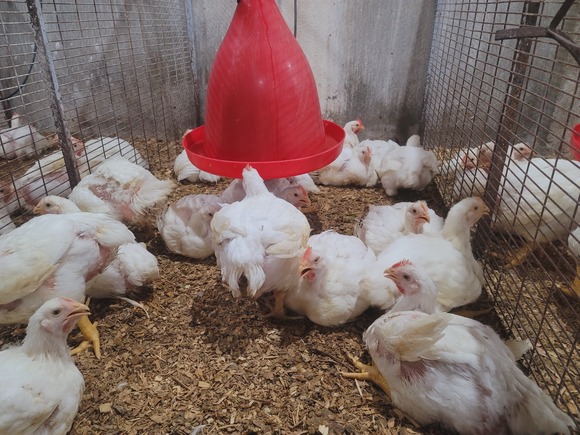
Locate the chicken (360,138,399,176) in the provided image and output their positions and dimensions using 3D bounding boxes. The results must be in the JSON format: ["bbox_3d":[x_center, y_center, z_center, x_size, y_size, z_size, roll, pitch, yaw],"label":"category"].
[{"bbox_3d":[0.351,-0.270,1.683,0.280,0.190,0.180,14,28,27],"label":"chicken"}]

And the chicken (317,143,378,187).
[{"bbox_3d":[0.204,-0.204,1.551,0.280,0.180,0.180,14,28,27],"label":"chicken"}]

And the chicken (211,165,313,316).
[{"bbox_3d":[-0.055,0.066,0.834,0.190,0.295,0.300,0,25,0],"label":"chicken"}]

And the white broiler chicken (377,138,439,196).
[{"bbox_3d":[0.424,-0.185,1.490,0.190,0.200,0.280,9,26,18],"label":"white broiler chicken"}]

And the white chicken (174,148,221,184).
[{"bbox_3d":[-0.349,-0.227,1.572,0.180,0.200,0.280,-5,25,-10],"label":"white chicken"}]

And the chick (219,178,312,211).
[{"bbox_3d":[-0.072,-0.099,1.327,0.290,0.172,0.170,8,27,16],"label":"chick"}]

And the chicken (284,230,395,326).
[{"bbox_3d":[0.102,0.107,0.871,0.190,0.190,0.280,18,30,33],"label":"chicken"}]

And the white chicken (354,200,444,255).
[{"bbox_3d":[0.265,0.019,1.051,0.190,0.200,0.280,-23,33,-40],"label":"white chicken"}]

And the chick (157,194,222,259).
[{"bbox_3d":[-0.235,0.009,1.091,0.190,0.180,0.280,-23,33,-40],"label":"chick"}]

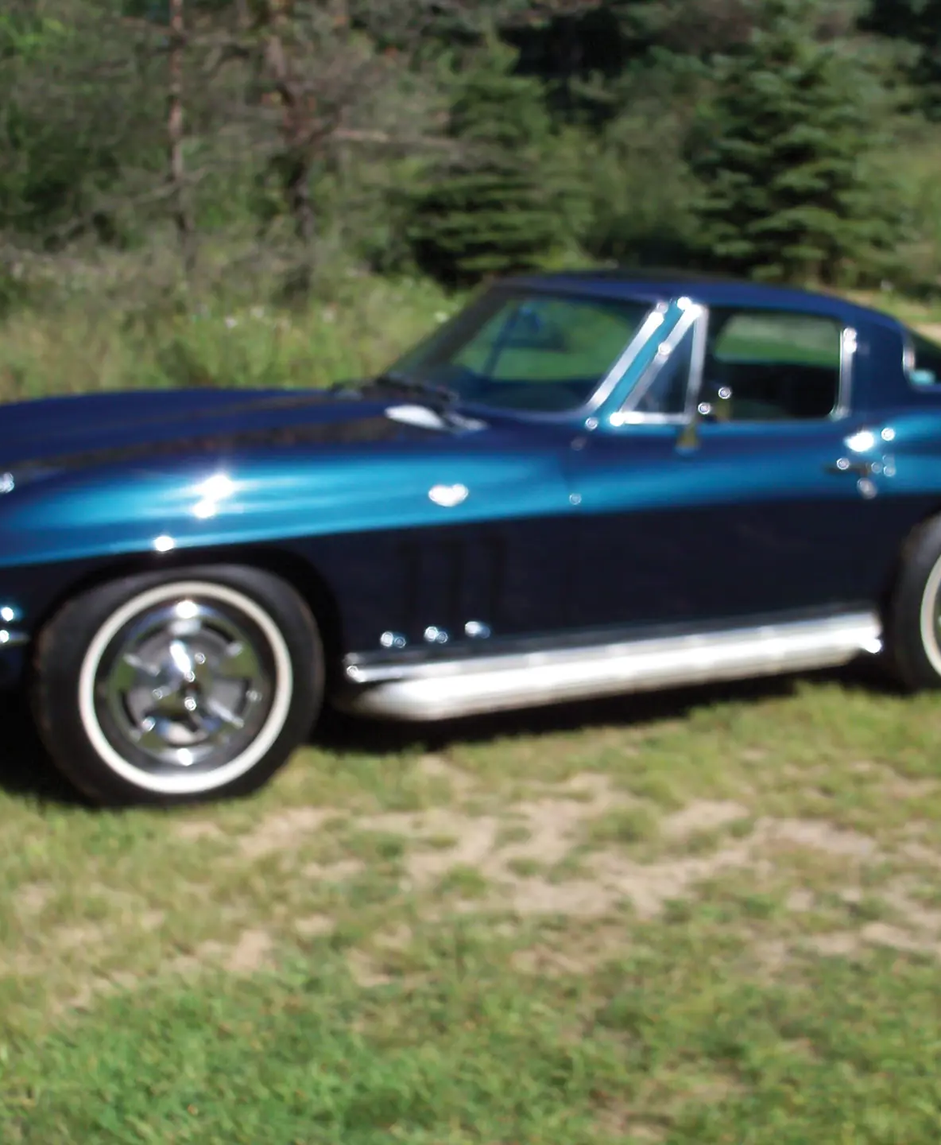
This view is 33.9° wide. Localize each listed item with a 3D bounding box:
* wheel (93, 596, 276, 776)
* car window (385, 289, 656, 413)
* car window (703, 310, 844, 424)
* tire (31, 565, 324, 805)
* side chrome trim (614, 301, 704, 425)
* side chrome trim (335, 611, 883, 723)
[{"bbox_3d":[-0.687,0.259,3.673,0.430,0.430,0.130,-3,13,-22],"label":"wheel"},{"bbox_3d":[0.071,-0.690,4.712,0.600,0.140,1.340,-41,26,-13],"label":"car window"},{"bbox_3d":[0.876,-0.591,4.428,0.510,0.330,0.050,-4,-11,-27],"label":"car window"},{"bbox_3d":[-0.697,0.253,3.699,0.670,0.670,0.200,-3,13,-22],"label":"tire"},{"bbox_3d":[0.531,-0.581,4.257,0.390,0.350,0.060,-4,-11,-27],"label":"side chrome trim"},{"bbox_3d":[0.431,0.233,4.166,1.700,0.190,0.130,-4,13,-27],"label":"side chrome trim"}]

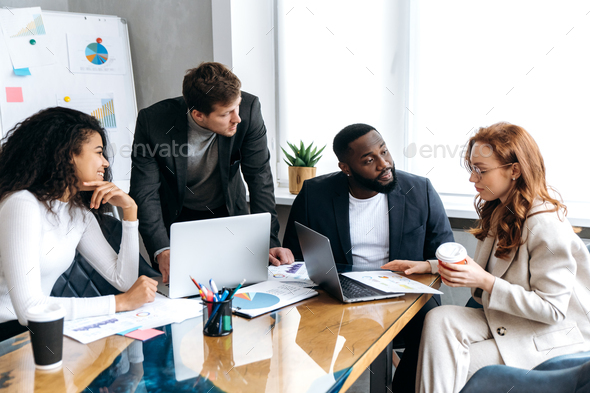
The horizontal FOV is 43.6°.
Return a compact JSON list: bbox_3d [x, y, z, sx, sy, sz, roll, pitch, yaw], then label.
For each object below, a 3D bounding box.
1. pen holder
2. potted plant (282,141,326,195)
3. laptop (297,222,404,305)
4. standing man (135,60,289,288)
[{"bbox_3d":[-0.206,0.314,1.962,0.083,0.095,0.083,-1,9,0],"label":"pen holder"},{"bbox_3d":[0.040,-0.145,3.580,0.220,0.250,0.210,-1,9,0],"label":"potted plant"},{"bbox_3d":[0.176,0.203,2.421,0.262,0.217,0.299,-4,9,-20],"label":"laptop"},{"bbox_3d":[-0.375,0.246,2.906,0.590,1.502,0.750,-4,9,-22],"label":"standing man"}]

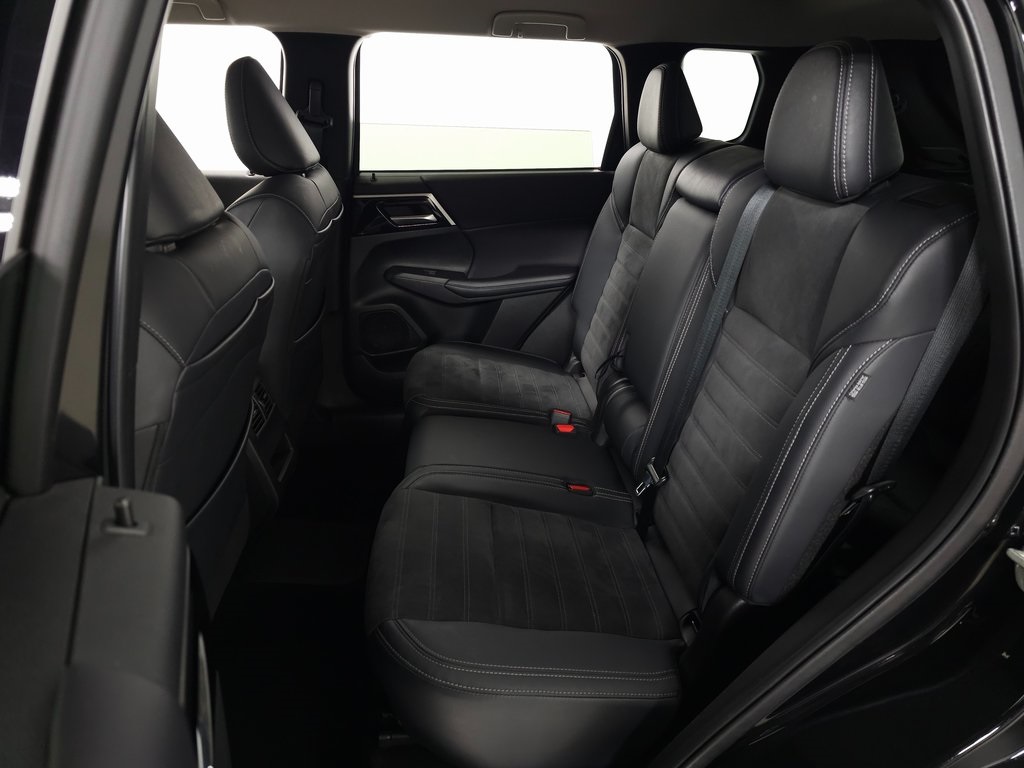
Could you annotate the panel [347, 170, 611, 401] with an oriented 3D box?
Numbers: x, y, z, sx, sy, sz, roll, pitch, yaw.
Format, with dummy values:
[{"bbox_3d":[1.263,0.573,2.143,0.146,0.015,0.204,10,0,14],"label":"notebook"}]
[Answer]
[{"bbox_3d":[-0.111,-0.292,2.046,0.830,0.660,0.120,-2,23,-4],"label":"panel"}]

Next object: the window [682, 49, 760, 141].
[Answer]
[{"bbox_3d":[0.580,-0.813,1.918,0.250,0.250,0.030,-2,35,-4],"label":"window"}]

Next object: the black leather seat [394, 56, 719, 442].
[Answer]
[{"bbox_3d":[0.078,-0.263,1.748,0.740,1.000,0.500,-2,23,-4],"label":"black leather seat"}]

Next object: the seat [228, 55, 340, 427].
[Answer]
[{"bbox_3d":[-0.833,-0.217,1.666,0.820,1.060,0.520,-2,23,-4],"label":"seat"}]

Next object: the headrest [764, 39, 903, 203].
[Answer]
[{"bbox_3d":[0.434,-0.348,0.898,0.125,0.190,0.240,-2,23,-4],"label":"headrest"}]

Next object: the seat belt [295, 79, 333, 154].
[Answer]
[{"bbox_3d":[-0.508,-0.685,1.757,0.090,0.190,0.060,-2,23,-4],"label":"seat belt"}]

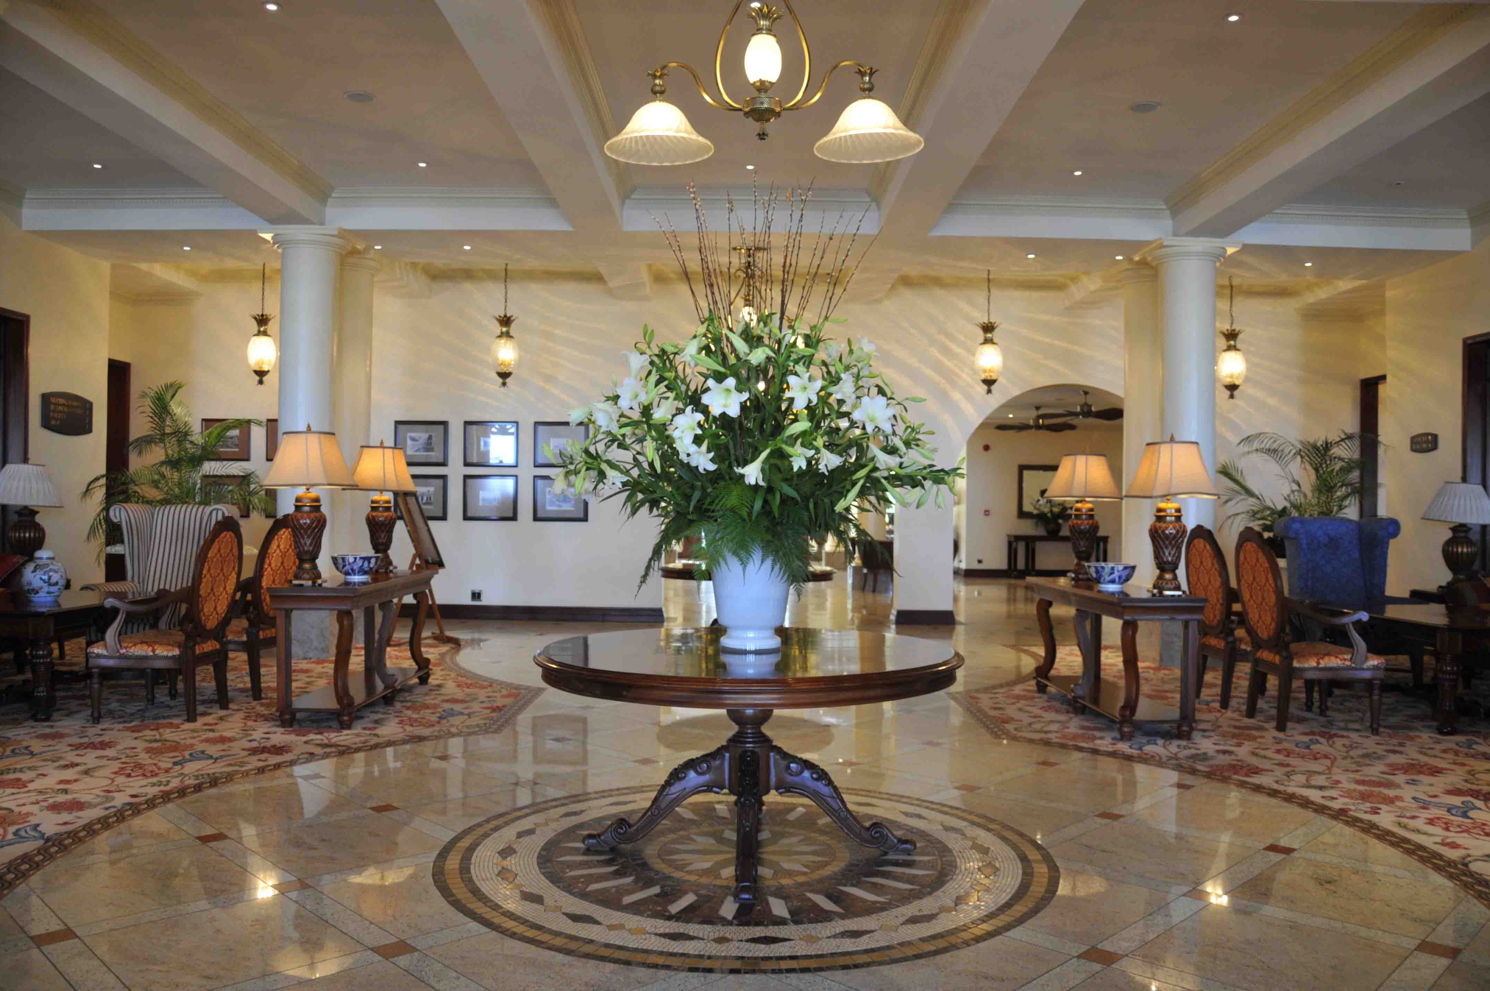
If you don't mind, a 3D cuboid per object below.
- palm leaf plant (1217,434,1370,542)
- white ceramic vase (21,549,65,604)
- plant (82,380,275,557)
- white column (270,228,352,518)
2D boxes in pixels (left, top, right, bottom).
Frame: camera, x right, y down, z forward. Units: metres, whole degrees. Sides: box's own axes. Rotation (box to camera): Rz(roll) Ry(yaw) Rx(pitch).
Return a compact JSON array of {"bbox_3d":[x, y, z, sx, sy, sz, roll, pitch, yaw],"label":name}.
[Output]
[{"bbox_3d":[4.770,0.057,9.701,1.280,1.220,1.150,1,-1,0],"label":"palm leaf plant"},{"bbox_3d":[-4.452,0.511,7.097,0.290,0.325,0.290,1,0,0],"label":"white ceramic vase"},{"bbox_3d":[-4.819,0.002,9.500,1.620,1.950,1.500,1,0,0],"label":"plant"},{"bbox_3d":[-3.515,-0.403,9.077,0.610,3.410,0.610,1,-1,0],"label":"white column"}]

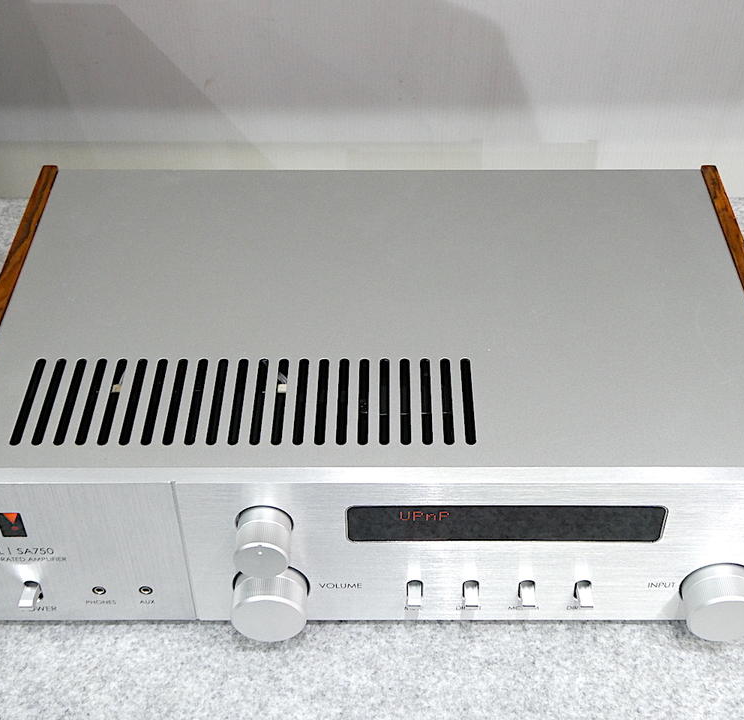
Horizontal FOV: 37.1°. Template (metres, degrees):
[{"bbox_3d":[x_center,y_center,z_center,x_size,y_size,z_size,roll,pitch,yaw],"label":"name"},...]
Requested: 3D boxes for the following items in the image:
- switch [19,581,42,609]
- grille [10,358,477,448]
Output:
[{"bbox_3d":[-0.185,0.129,0.601,0.009,0.013,0.015,0,44,1],"label":"switch"},{"bbox_3d":[-0.065,0.022,0.586,0.238,0.003,0.064,0,44,1],"label":"grille"}]

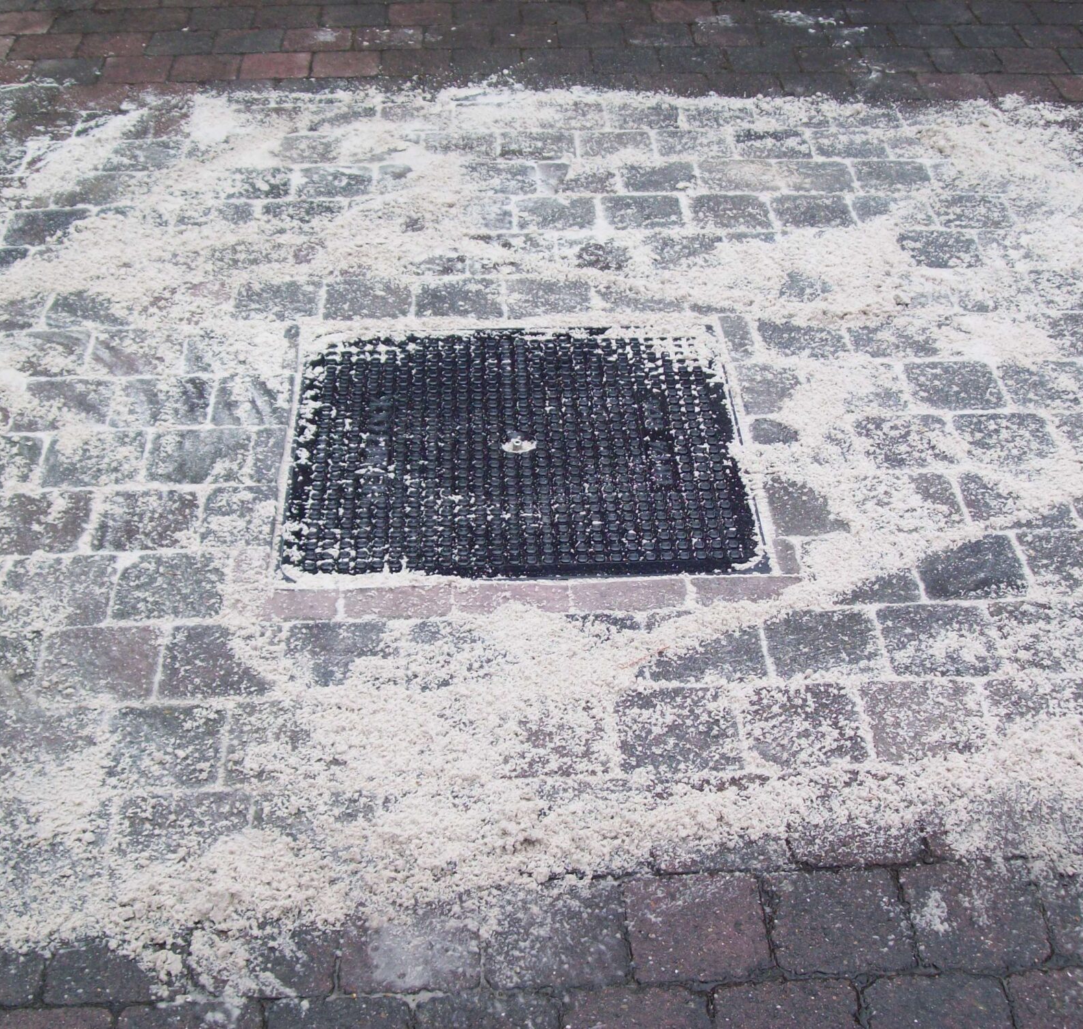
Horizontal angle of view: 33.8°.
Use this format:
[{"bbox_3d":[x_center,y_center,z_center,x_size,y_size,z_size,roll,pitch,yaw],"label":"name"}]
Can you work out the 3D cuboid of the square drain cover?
[{"bbox_3d":[-0.035,-0.092,2.605,0.633,0.040,0.633,0,36,-3],"label":"square drain cover"}]

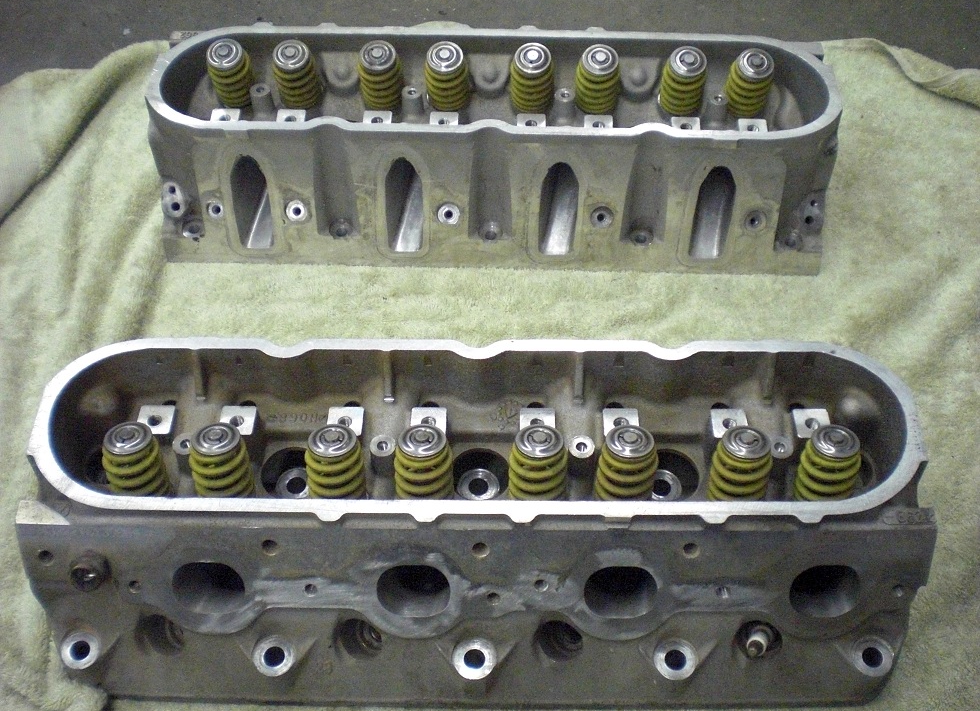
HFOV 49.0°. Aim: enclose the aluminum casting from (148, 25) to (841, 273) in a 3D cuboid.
[{"bbox_3d":[0.002,-0.180,0.829,0.500,0.120,0.196,1,53,2],"label":"aluminum casting"}]

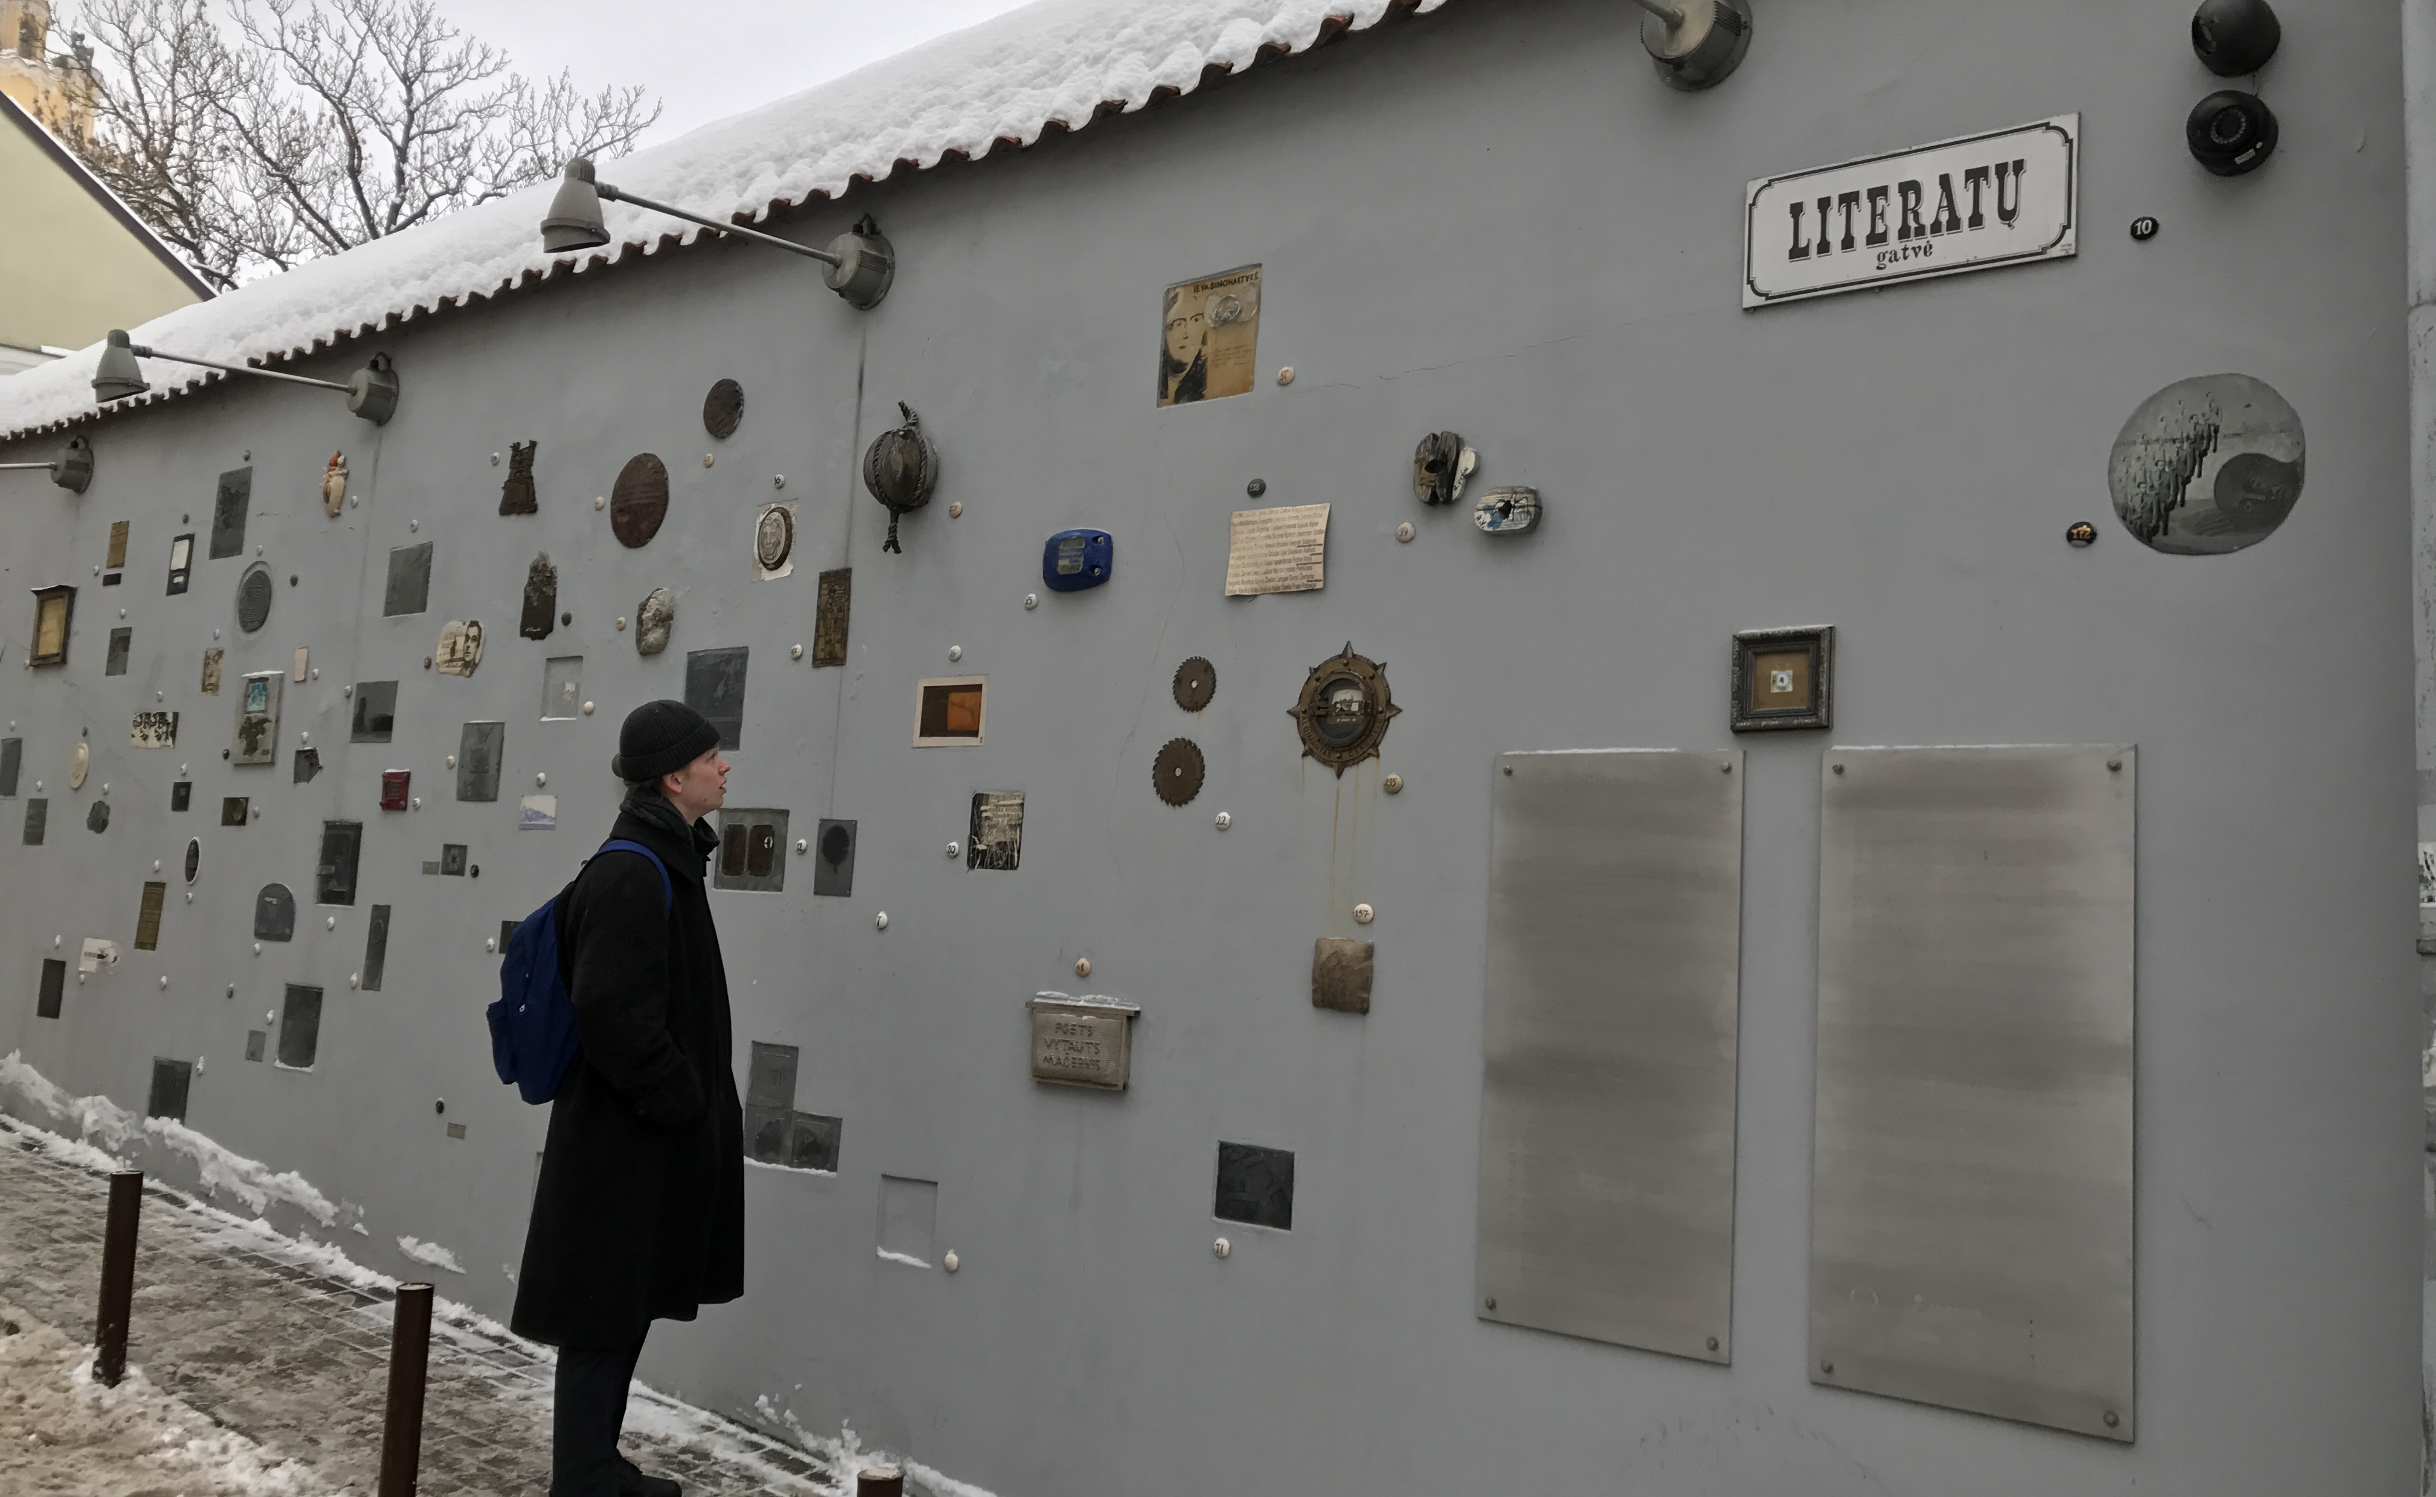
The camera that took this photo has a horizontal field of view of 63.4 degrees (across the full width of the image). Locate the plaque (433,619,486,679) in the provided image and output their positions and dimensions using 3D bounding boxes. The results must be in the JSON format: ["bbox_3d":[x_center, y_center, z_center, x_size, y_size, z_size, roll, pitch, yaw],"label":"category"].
[{"bbox_3d":[-2.375,-0.308,6.206,0.276,0.185,0.025,-1,-6,38],"label":"plaque"}]

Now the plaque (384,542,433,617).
[{"bbox_3d":[-2.644,-0.548,6.461,0.258,0.228,0.020,-1,-6,38],"label":"plaque"}]

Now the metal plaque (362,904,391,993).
[{"bbox_3d":[-2.813,0.667,6.572,0.116,0.283,0.020,-1,-7,38],"label":"metal plaque"}]

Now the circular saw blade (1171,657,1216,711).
[{"bbox_3d":[-0.051,-0.140,4.359,0.125,0.125,0.006,-1,-6,38],"label":"circular saw blade"}]

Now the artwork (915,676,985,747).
[{"bbox_3d":[-0.681,-0.091,4.966,0.250,0.174,0.020,-1,-7,38],"label":"artwork"}]

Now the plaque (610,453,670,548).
[{"bbox_3d":[-1.661,-0.711,5.691,0.278,0.273,0.025,-1,-6,38],"label":"plaque"}]

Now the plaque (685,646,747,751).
[{"bbox_3d":[-1.436,-0.137,5.575,0.277,0.285,0.020,-1,-7,38],"label":"plaque"}]

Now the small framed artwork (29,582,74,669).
[{"bbox_3d":[-5.023,-0.528,8.487,0.330,0.345,0.045,-1,-6,38],"label":"small framed artwork"}]

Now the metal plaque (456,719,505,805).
[{"bbox_3d":[-2.313,0.043,6.188,0.224,0.246,0.020,-1,-7,38],"label":"metal plaque"}]

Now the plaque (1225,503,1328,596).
[{"bbox_3d":[0.129,-0.445,4.427,0.269,0.189,0.015,-1,-6,38],"label":"plaque"}]

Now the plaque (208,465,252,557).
[{"bbox_3d":[-3.809,-0.903,7.597,0.257,0.339,0.015,-1,-6,38],"label":"plaque"}]

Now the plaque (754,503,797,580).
[{"bbox_3d":[-1.253,-0.587,5.528,0.171,0.211,0.030,-1,-6,38],"label":"plaque"}]

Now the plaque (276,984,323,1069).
[{"bbox_3d":[-3.217,0.974,6.889,0.256,0.284,0.020,-1,-6,38],"label":"plaque"}]

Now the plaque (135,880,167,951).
[{"bbox_3d":[-4.168,0.655,7.684,0.175,0.263,0.015,-1,-6,38],"label":"plaque"}]

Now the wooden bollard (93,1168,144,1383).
[{"bbox_3d":[-2.904,1.396,5.205,0.076,0.542,0.076,-1,-6,38],"label":"wooden bollard"}]

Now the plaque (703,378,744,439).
[{"bbox_3d":[-1.366,-0.943,5.485,0.176,0.168,0.025,-1,-6,38],"label":"plaque"}]

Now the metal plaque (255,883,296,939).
[{"bbox_3d":[-3.294,0.572,6.886,0.267,0.196,0.025,-1,-7,38],"label":"metal plaque"}]

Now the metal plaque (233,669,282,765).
[{"bbox_3d":[-3.373,-0.096,6.957,0.294,0.317,0.030,-1,-6,38],"label":"metal plaque"}]

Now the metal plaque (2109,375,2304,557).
[{"bbox_3d":[1.562,-0.446,3.115,0.282,0.290,0.020,-1,-6,38],"label":"metal plaque"}]

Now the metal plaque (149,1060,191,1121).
[{"bbox_3d":[-3.789,1.250,7.145,0.293,0.229,0.020,-1,-6,38],"label":"metal plaque"}]

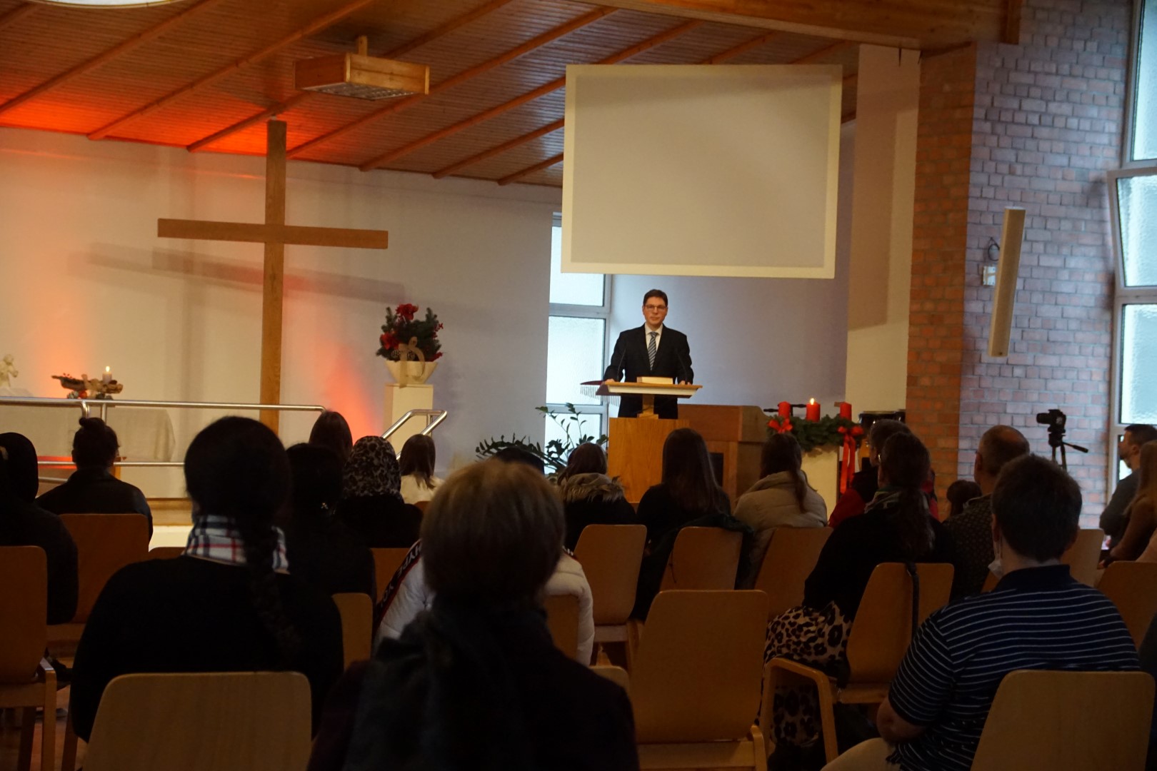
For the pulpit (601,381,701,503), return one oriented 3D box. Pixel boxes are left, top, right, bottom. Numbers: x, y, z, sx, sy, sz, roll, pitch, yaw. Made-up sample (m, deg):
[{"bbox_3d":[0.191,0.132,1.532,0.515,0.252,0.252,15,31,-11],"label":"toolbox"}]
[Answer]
[{"bbox_3d":[0.451,0.521,16.997,0.620,1.100,0.480,2,0,-8],"label":"pulpit"}]

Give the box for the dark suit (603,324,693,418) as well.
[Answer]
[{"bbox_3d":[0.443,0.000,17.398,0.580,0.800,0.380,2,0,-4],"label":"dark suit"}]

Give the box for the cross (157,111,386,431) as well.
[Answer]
[{"bbox_3d":[-2.729,-0.645,23.500,2.050,3.350,0.140,2,0,-11],"label":"cross"}]

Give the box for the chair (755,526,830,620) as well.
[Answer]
[{"bbox_3d":[0.759,1.012,11.097,0.490,0.855,0.520,2,0,-40],"label":"chair"}]

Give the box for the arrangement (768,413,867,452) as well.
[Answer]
[{"bbox_3d":[1.477,0.298,16.400,0.570,0.250,0.520,2,0,-10],"label":"arrangement"}]

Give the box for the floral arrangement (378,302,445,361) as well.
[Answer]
[{"bbox_3d":[-1.407,-0.442,22.000,0.530,0.480,0.480,2,0,-12],"label":"floral arrangement"}]

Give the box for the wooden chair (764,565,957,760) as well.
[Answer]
[{"bbox_3d":[0.917,0.999,8.747,0.490,0.855,0.520,2,0,-40],"label":"wooden chair"}]

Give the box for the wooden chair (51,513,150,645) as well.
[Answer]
[{"bbox_3d":[-1.880,0.909,10.149,0.490,0.855,0.520,2,0,-15],"label":"wooden chair"}]

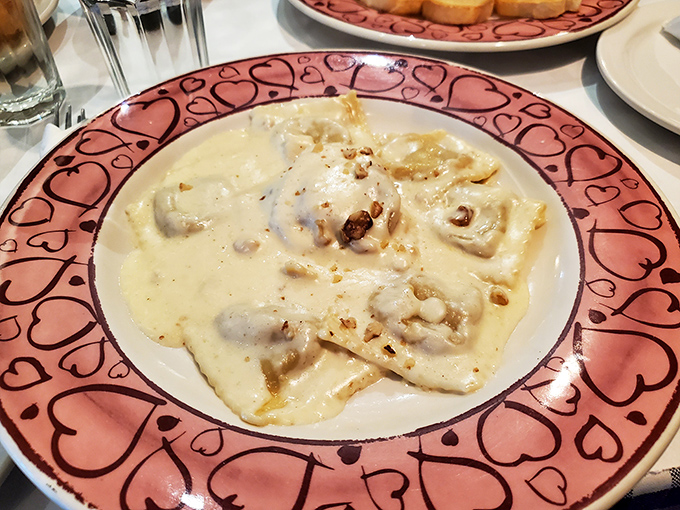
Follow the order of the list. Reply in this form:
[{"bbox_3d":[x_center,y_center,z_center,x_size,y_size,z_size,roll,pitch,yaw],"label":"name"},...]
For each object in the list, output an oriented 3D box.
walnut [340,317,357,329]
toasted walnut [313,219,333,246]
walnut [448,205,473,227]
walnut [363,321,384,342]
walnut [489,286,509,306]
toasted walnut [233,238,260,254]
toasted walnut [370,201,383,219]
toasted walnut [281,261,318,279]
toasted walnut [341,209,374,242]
[{"bbox_3d":[0.003,0.026,0.195,0.006,0.004,0.005,18,49,16],"label":"walnut"},{"bbox_3d":[-0.007,-0.009,0.213,0.007,0.007,0.015,-11,48,-10],"label":"toasted walnut"},{"bbox_3d":[0.054,-0.017,0.224,0.010,0.008,0.012,31,54,26],"label":"walnut"},{"bbox_3d":[0.013,0.029,0.192,0.006,0.004,0.010,28,52,23],"label":"walnut"},{"bbox_3d":[0.066,0.017,0.209,0.007,0.006,0.009,-22,51,-20],"label":"walnut"},{"bbox_3d":[-0.042,-0.004,0.230,0.012,0.006,0.007,1,47,1],"label":"toasted walnut"},{"bbox_3d":[0.015,-0.018,0.208,0.005,0.006,0.008,7,47,6],"label":"toasted walnut"},{"bbox_3d":[-0.017,0.007,0.219,0.016,0.006,0.007,16,49,15],"label":"toasted walnut"},{"bbox_3d":[0.007,-0.012,0.209,0.010,0.011,0.018,28,53,24],"label":"toasted walnut"}]

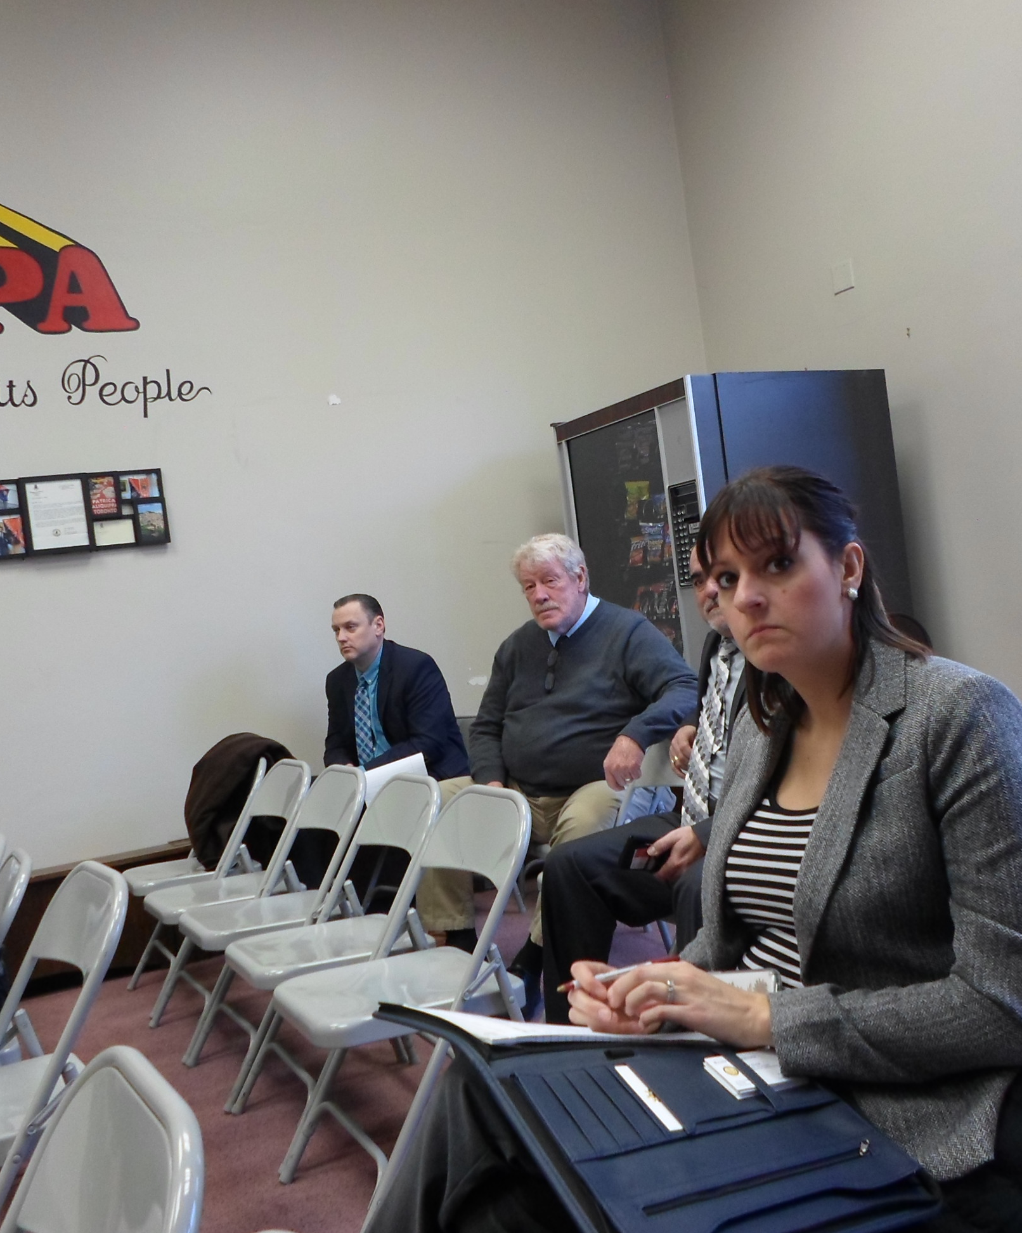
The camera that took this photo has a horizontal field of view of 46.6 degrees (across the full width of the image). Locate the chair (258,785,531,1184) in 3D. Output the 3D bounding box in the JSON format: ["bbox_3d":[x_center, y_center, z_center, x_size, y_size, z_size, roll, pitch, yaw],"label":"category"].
[{"bbox_3d":[-0.204,0.764,2.387,0.520,0.758,0.465,-8,0,-27],"label":"chair"}]

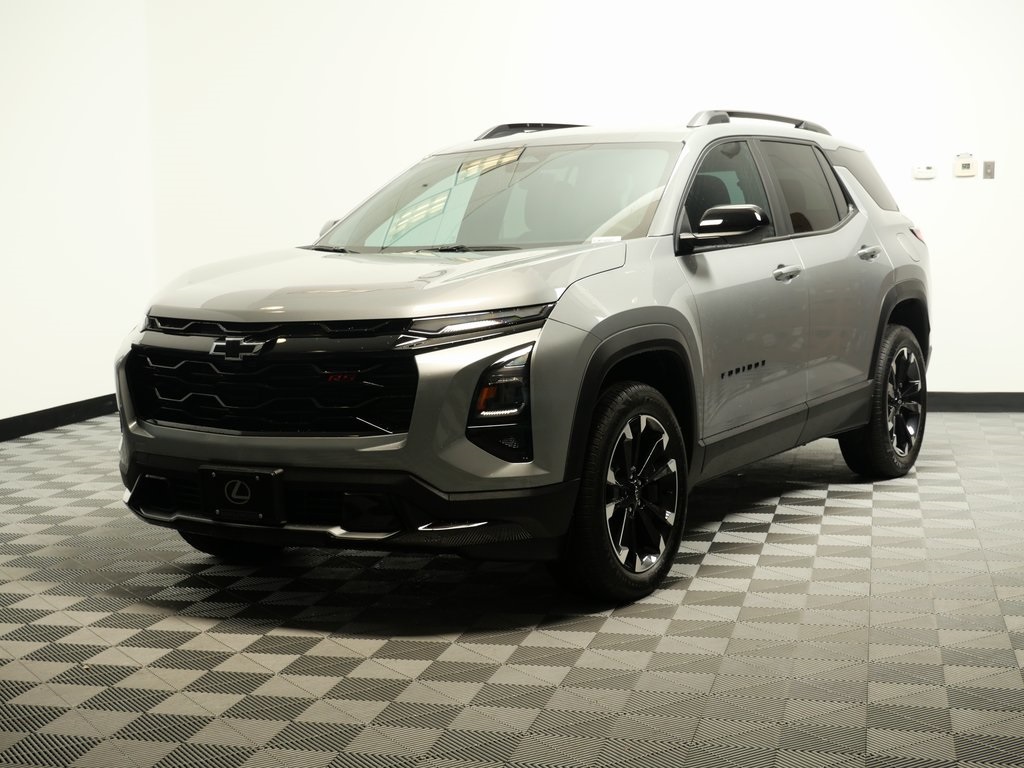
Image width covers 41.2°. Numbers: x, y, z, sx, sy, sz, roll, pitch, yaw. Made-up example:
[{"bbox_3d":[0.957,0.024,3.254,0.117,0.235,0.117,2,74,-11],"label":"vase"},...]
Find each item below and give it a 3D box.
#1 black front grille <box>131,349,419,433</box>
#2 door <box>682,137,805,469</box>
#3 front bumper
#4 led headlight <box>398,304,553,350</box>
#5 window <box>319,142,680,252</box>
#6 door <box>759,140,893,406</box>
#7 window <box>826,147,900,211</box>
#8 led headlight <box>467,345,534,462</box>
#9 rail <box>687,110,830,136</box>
[{"bbox_3d":[-0.792,0.023,4.138,1.196,0.274,0.157,3,7,34],"label":"black front grille"},{"bbox_3d":[0.813,-0.344,5.088,0.265,1.215,1.147,3,7,34],"label":"door"},{"bbox_3d":[-0.700,0.354,4.298,1.803,0.314,0.461,3,7,34],"label":"front bumper"},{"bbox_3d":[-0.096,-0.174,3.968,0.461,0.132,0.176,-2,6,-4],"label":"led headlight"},{"bbox_3d":[-0.051,-0.720,5.206,1.431,0.431,0.794,3,7,34],"label":"window"},{"bbox_3d":[1.354,-0.479,5.894,0.265,1.176,1.107,3,7,34],"label":"door"},{"bbox_3d":[1.652,-0.972,6.496,0.216,0.294,0.784,3,7,34],"label":"window"},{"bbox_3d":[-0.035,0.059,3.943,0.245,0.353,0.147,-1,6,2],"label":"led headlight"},{"bbox_3d":[1.115,-1.132,5.995,0.078,0.103,1.548,3,7,34],"label":"rail"}]

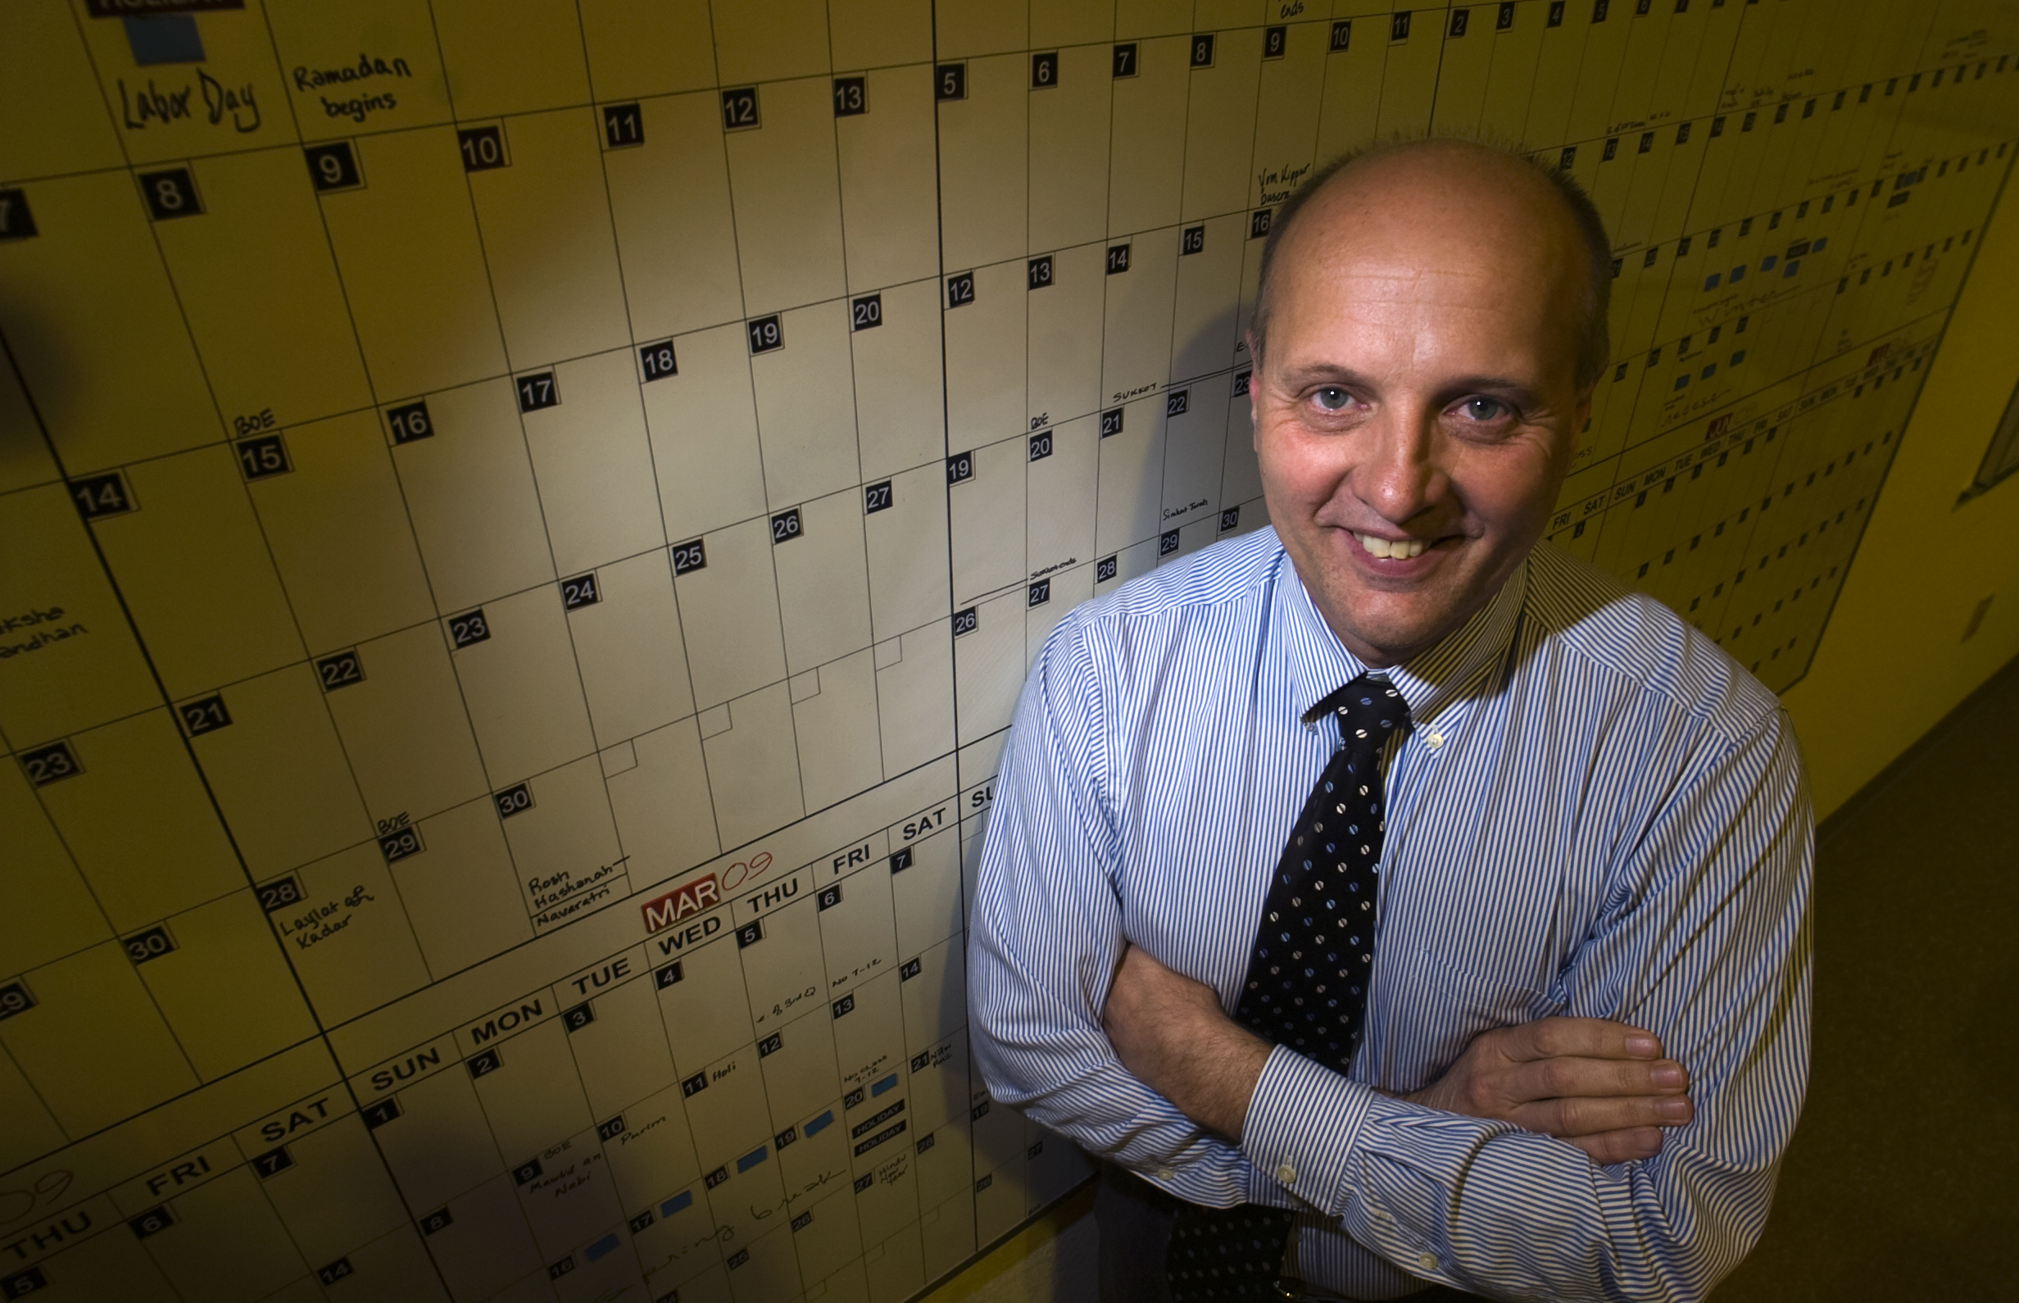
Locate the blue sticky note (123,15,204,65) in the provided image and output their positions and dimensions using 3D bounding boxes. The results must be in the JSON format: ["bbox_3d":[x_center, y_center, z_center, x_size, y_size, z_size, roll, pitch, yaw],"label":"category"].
[{"bbox_3d":[-0.301,-0.218,0.419,0.022,0.016,0.001,-22,39,-29],"label":"blue sticky note"}]

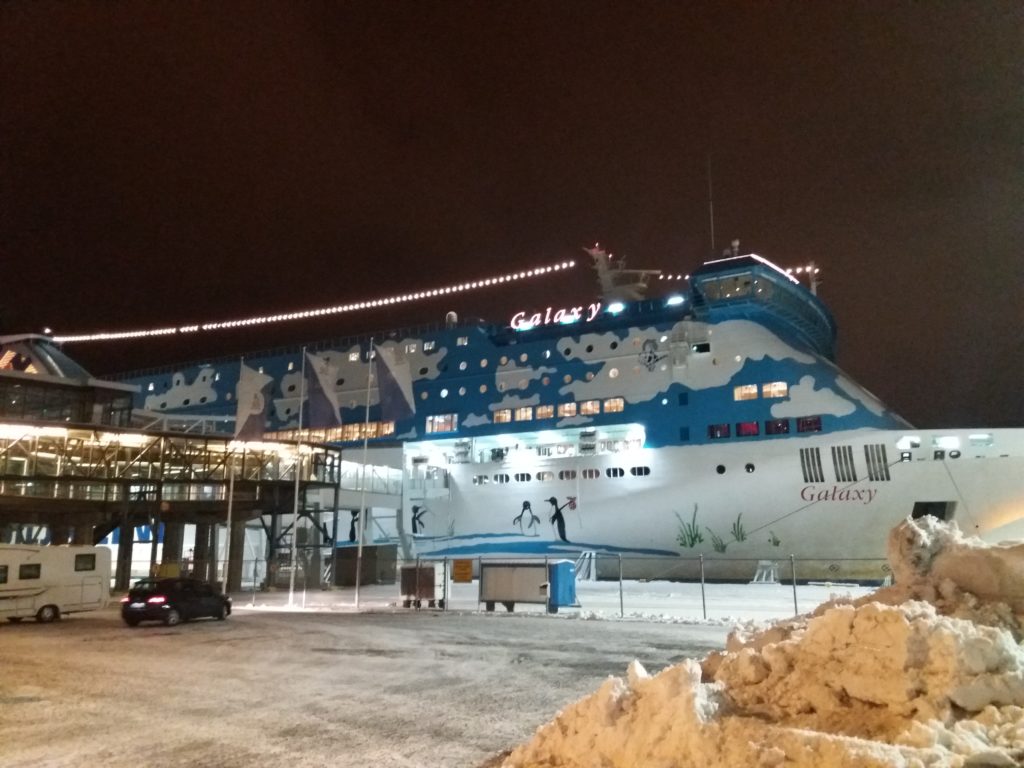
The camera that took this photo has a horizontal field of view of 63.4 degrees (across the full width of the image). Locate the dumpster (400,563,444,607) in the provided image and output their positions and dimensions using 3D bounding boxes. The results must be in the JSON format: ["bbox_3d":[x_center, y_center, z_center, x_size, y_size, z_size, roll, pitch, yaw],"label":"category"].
[{"bbox_3d":[-3.924,9.066,37.649,1.750,2.100,1.400,-5,-13,22],"label":"dumpster"}]

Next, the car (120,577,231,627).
[{"bbox_3d":[-11.660,7.615,29.160,1.800,1.480,4.300,-3,-12,14],"label":"car"}]

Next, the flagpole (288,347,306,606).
[{"bbox_3d":[-10.138,4.220,39.324,0.170,12.270,0.170,0,-12,0],"label":"flagpole"}]

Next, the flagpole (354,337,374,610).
[{"bbox_3d":[-6.709,3.875,37.868,0.170,12.360,0.170,1,-12,0],"label":"flagpole"}]

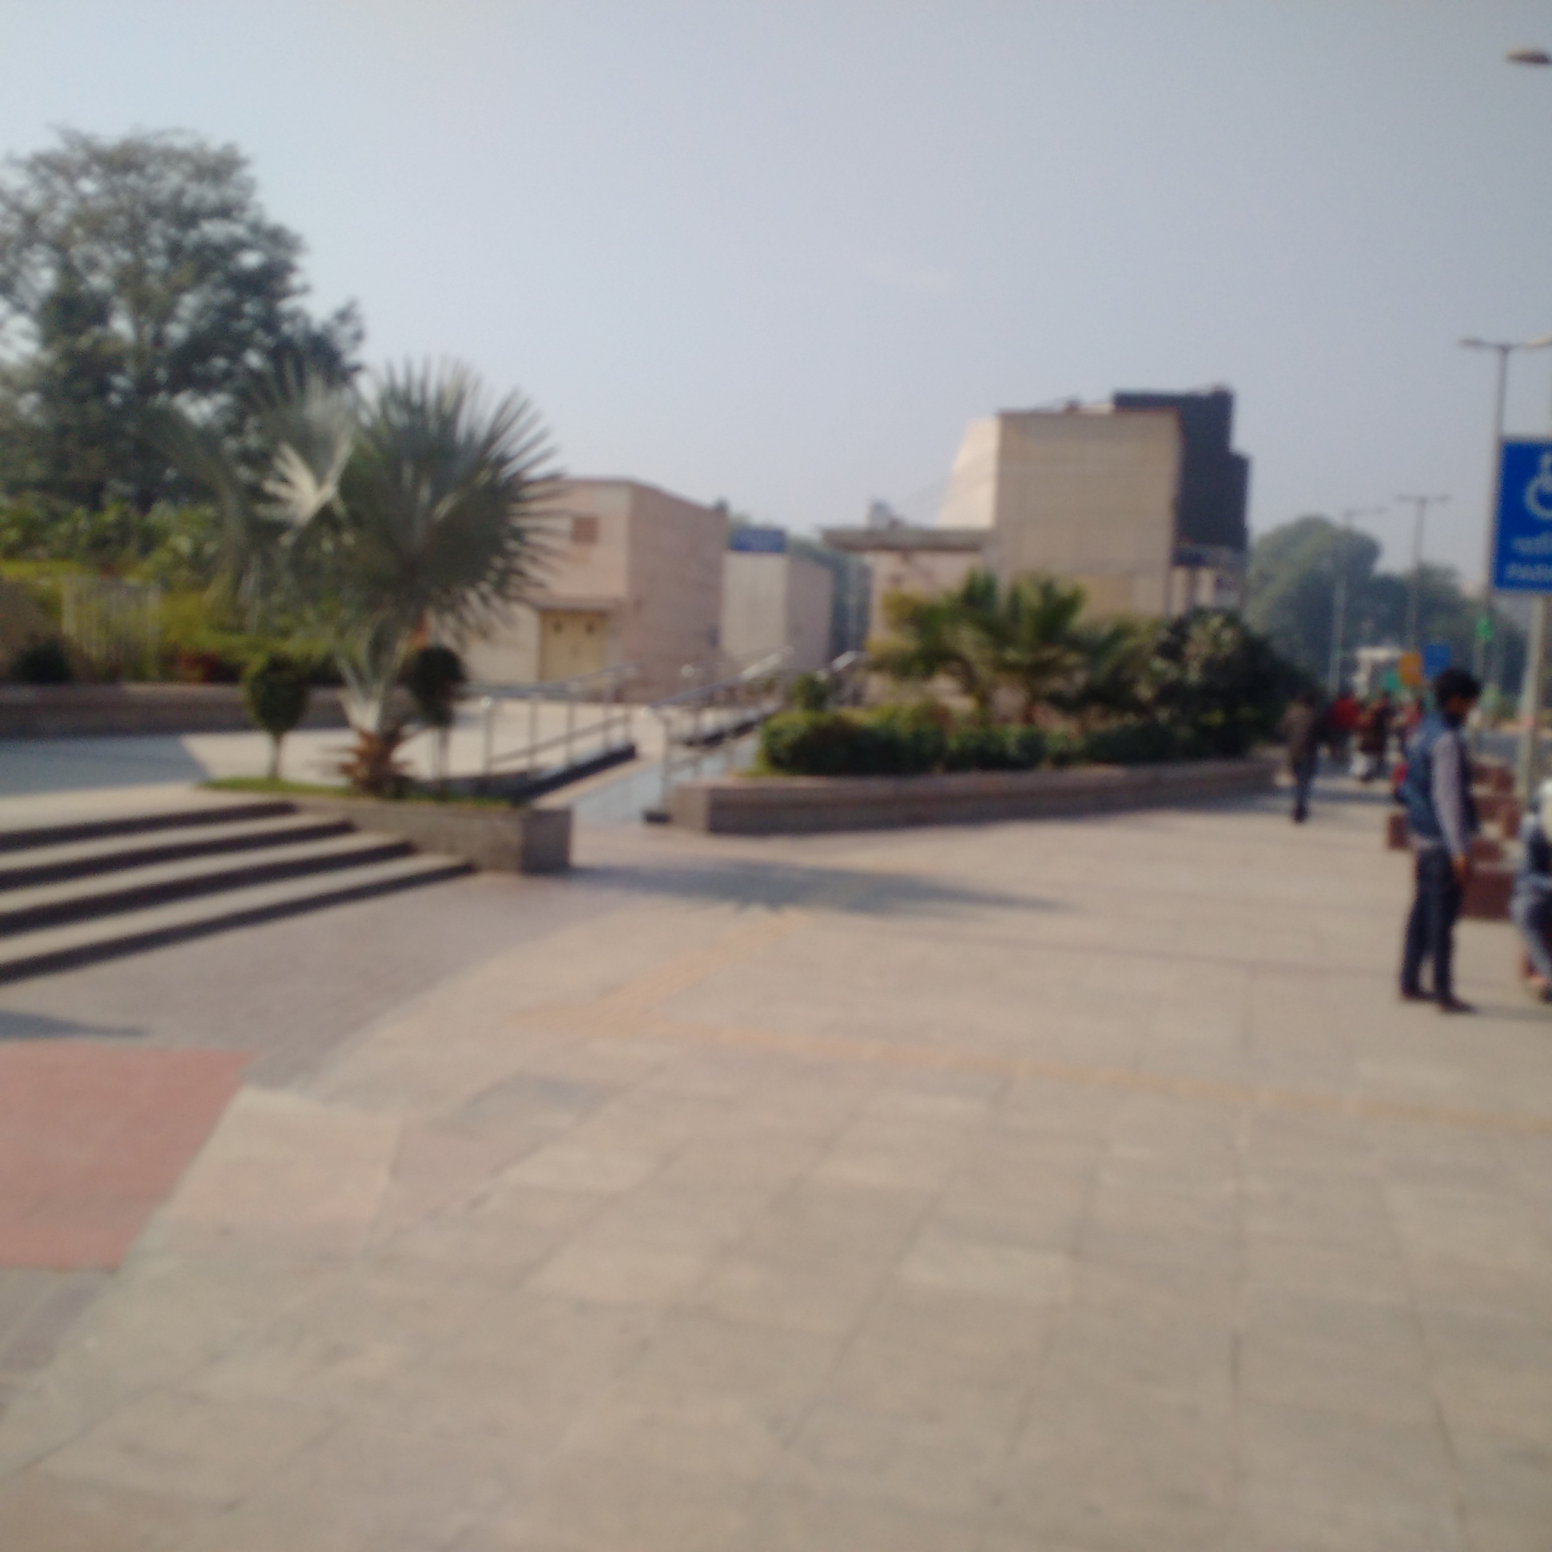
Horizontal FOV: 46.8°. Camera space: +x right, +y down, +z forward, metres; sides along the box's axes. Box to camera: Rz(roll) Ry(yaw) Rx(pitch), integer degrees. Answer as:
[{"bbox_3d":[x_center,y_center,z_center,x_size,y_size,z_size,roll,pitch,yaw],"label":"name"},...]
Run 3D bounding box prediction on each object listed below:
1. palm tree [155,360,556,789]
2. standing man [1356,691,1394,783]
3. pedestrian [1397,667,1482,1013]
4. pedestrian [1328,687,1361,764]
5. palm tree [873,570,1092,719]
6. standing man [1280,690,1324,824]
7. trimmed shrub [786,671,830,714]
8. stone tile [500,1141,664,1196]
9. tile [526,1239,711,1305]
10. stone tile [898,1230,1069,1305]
[{"bbox_3d":[-3.085,-1.508,13.400,2.750,3.100,2.600,4,4,15],"label":"palm tree"},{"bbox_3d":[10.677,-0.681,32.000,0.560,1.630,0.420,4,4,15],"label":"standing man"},{"bbox_3d":[3.387,0.305,9.150,0.360,1.710,0.460,1,3,-3],"label":"pedestrian"},{"bbox_3d":[12.208,-0.920,38.500,0.500,1.680,0.360,2,3,18],"label":"pedestrian"},{"bbox_3d":[3.285,-1.692,28.500,3.200,3.000,3.200,1,3,0],"label":"palm tree"},{"bbox_3d":[6.419,-0.229,21.900,0.540,1.660,0.400,4,4,15],"label":"standing man"},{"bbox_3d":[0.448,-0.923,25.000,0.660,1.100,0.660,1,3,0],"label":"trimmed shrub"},{"bbox_3d":[-0.586,1.204,5.476,0.410,0.030,0.440,4,4,15],"label":"stone tile"},{"bbox_3d":[-0.393,1.269,4.562,0.410,0.030,0.420,4,4,15],"label":"tile"},{"bbox_3d":[0.556,1.304,4.736,0.420,0.030,0.450,4,4,15],"label":"stone tile"}]

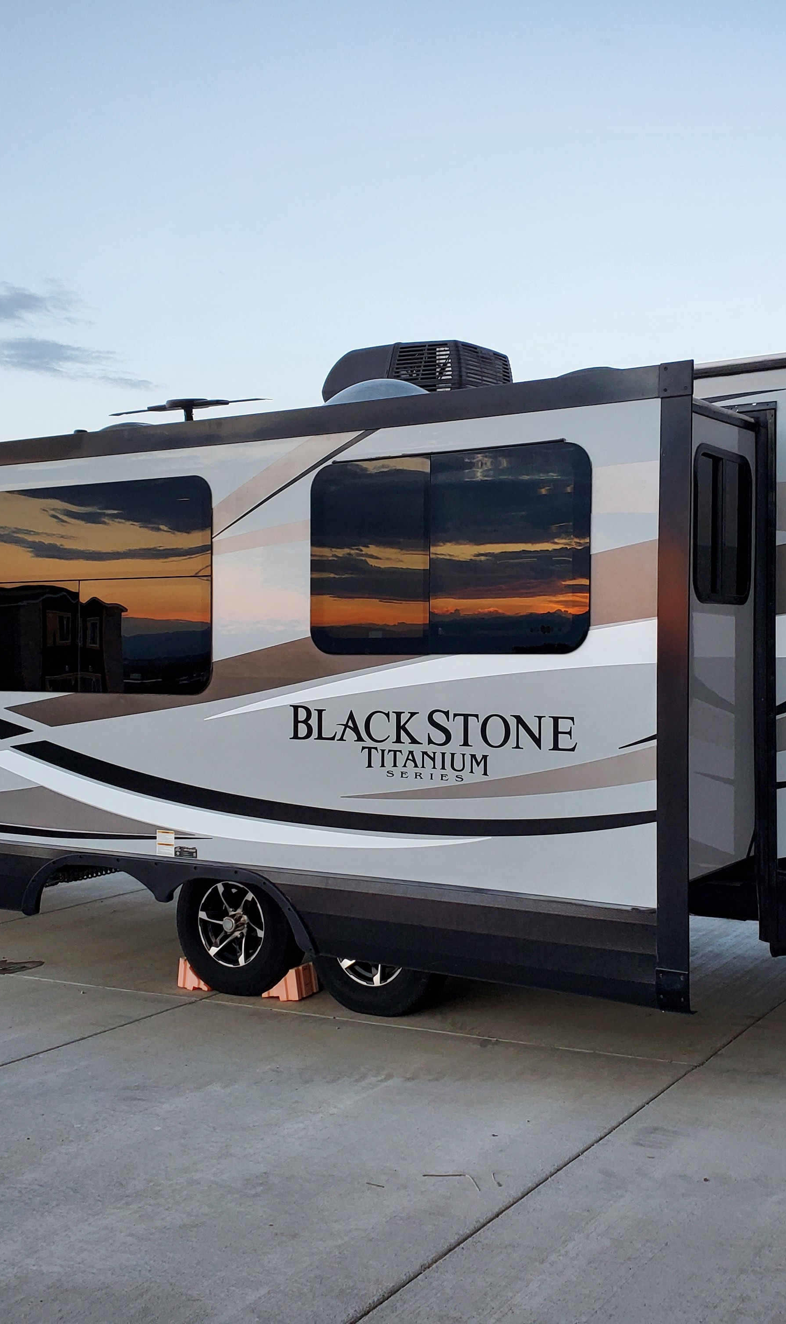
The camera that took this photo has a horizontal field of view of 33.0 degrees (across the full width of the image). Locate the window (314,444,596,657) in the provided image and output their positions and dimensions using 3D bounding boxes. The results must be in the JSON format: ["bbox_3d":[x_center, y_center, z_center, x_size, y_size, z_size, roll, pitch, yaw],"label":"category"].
[{"bbox_3d":[0.195,-0.430,5.239,1.283,0.803,0.050,0,1,33],"label":"window"}]

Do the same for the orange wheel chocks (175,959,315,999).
[{"bbox_3d":[-0.744,1.612,6.816,0.741,0.150,0.190,-2,0,32],"label":"orange wheel chocks"}]

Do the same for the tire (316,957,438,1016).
[{"bbox_3d":[-0.032,1.326,6.468,0.750,0.750,0.225,0,1,33],"label":"tire"}]

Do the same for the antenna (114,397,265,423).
[{"bbox_3d":[-1.281,-1.557,8.298,1.100,0.270,0.350,0,1,33],"label":"antenna"}]

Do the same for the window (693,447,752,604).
[{"bbox_3d":[1.230,-0.502,4.957,0.050,0.580,0.642,0,1,33],"label":"window"}]

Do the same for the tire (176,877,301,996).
[{"bbox_3d":[-0.768,1.343,6.944,0.750,0.750,0.225,0,1,33],"label":"tire"}]

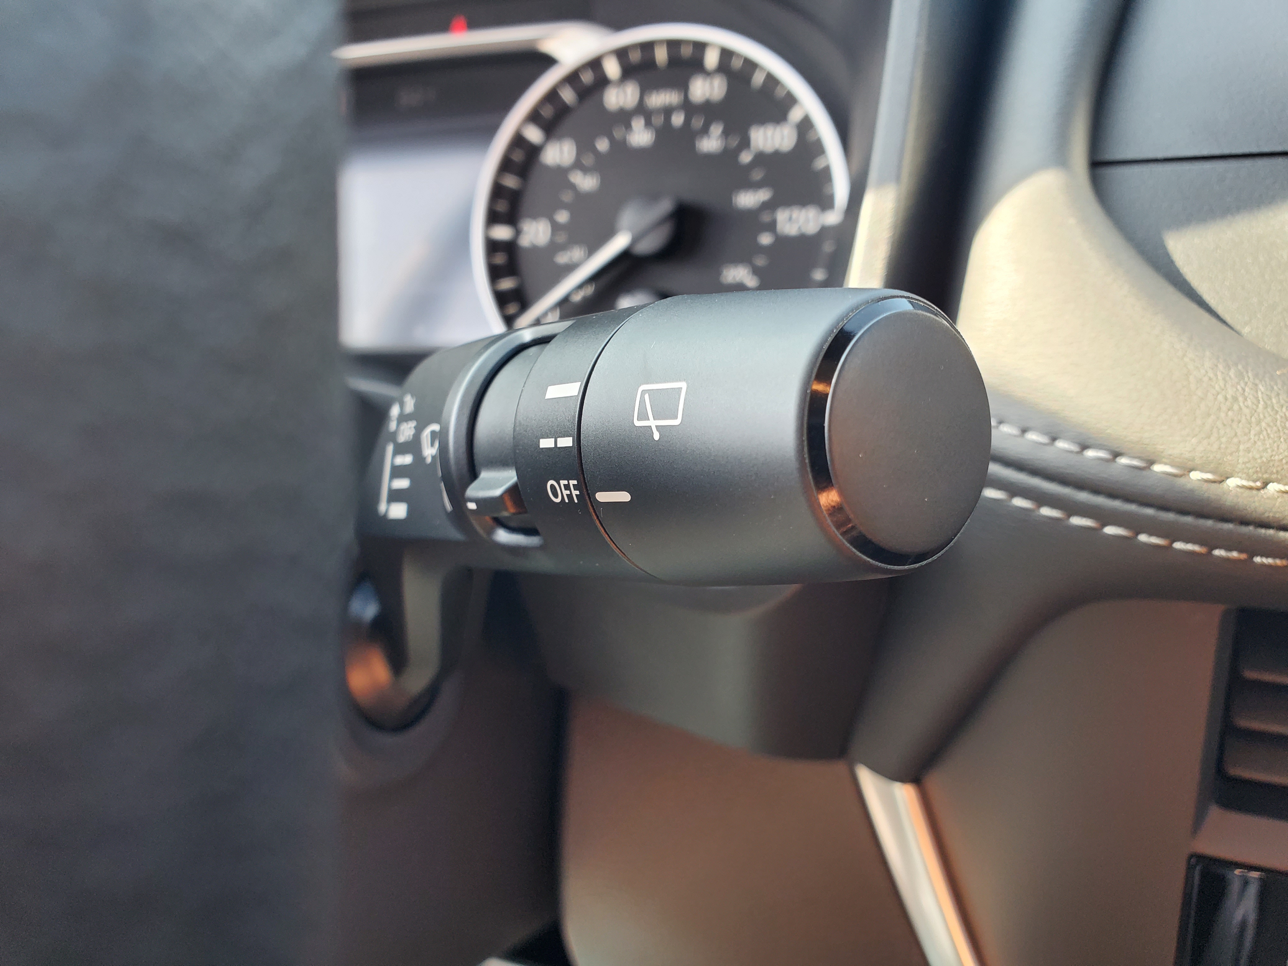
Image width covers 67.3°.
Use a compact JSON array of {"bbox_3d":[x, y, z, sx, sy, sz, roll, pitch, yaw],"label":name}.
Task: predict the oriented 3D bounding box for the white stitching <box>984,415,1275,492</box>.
[{"bbox_3d":[0.066,-0.004,0.134,0.003,0.003,0.042,-10,21,-36],"label":"white stitching"}]

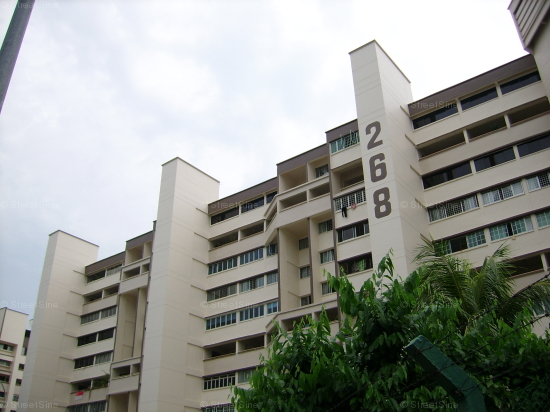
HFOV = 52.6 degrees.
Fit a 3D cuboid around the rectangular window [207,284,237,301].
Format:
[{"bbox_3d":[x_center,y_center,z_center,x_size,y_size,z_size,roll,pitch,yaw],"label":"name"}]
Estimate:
[{"bbox_3d":[-5.012,8.224,52.642,3.781,1.113,0.200,-20,-33,32],"label":"rectangular window"}]

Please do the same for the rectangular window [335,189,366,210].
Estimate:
[{"bbox_3d":[5.857,-0.421,43.181,2.720,1.050,0.200,-21,-35,32],"label":"rectangular window"}]

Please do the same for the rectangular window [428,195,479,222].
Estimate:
[{"bbox_3d":[12.327,0.136,38.436,3.511,1.083,0.200,-20,-33,32],"label":"rectangular window"}]

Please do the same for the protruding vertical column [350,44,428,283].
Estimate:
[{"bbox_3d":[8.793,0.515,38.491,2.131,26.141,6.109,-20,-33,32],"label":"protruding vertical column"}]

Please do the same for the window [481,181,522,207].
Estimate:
[{"bbox_3d":[15.227,-0.796,37.146,2.691,0.984,0.130,-21,-34,32],"label":"window"}]

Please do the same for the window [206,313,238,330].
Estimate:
[{"bbox_3d":[-5.124,11.048,53.063,3.869,1.079,0.150,-21,-34,32],"label":"window"}]

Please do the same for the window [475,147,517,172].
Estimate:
[{"bbox_3d":[15.197,-3.173,38.419,2.695,1.018,0.130,-21,-34,32],"label":"window"}]

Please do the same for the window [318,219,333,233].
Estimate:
[{"bbox_3d":[4.227,1.723,46.424,1.430,0.950,0.200,-21,-35,32],"label":"window"}]

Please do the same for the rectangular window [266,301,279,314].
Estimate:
[{"bbox_3d":[-0.176,8.845,48.151,1.137,0.915,0.130,-21,-34,32],"label":"rectangular window"}]

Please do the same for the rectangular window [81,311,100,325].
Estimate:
[{"bbox_3d":[-22.651,13.828,68.185,3.518,1.122,0.130,-21,-34,32],"label":"rectangular window"}]

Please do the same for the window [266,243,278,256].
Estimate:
[{"bbox_3d":[-0.204,4.004,50.714,1.197,1.062,0.130,-21,-34,32],"label":"window"}]

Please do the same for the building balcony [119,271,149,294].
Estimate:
[{"bbox_3d":[-15.970,9.226,64.998,5.091,1.578,1.324,-21,-34,32],"label":"building balcony"}]

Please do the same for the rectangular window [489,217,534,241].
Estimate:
[{"bbox_3d":[14.993,1.477,35.233,2.830,0.990,0.200,-21,-35,32],"label":"rectangular window"}]

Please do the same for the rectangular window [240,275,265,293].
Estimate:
[{"bbox_3d":[-2.076,7.033,49.713,2.830,0.940,0.200,-21,-35,32],"label":"rectangular window"}]

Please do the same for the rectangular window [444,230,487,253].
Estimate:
[{"bbox_3d":[12.718,2.521,37.972,3.309,1.069,0.150,-21,-34,32],"label":"rectangular window"}]

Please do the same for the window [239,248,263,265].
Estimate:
[{"bbox_3d":[-2.234,4.928,53.690,2.902,1.079,0.150,-21,-34,32],"label":"window"}]

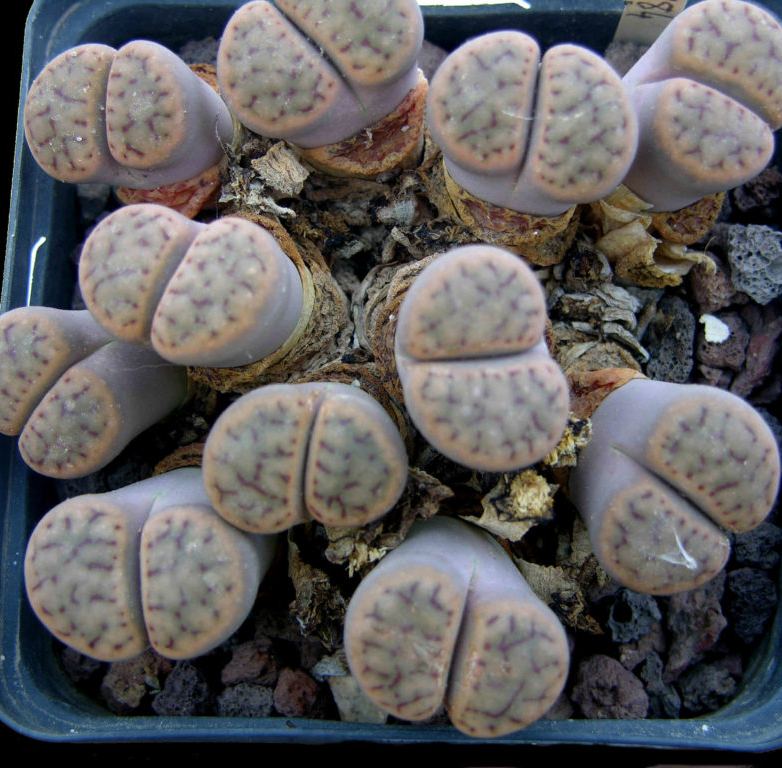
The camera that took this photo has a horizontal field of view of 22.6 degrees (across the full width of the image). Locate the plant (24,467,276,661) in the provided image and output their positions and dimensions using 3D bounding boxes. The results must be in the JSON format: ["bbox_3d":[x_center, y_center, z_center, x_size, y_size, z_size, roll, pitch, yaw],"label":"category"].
[{"bbox_3d":[-0.023,0.018,0.206,0.022,0.022,0.018,1,98,13],"label":"plant"}]

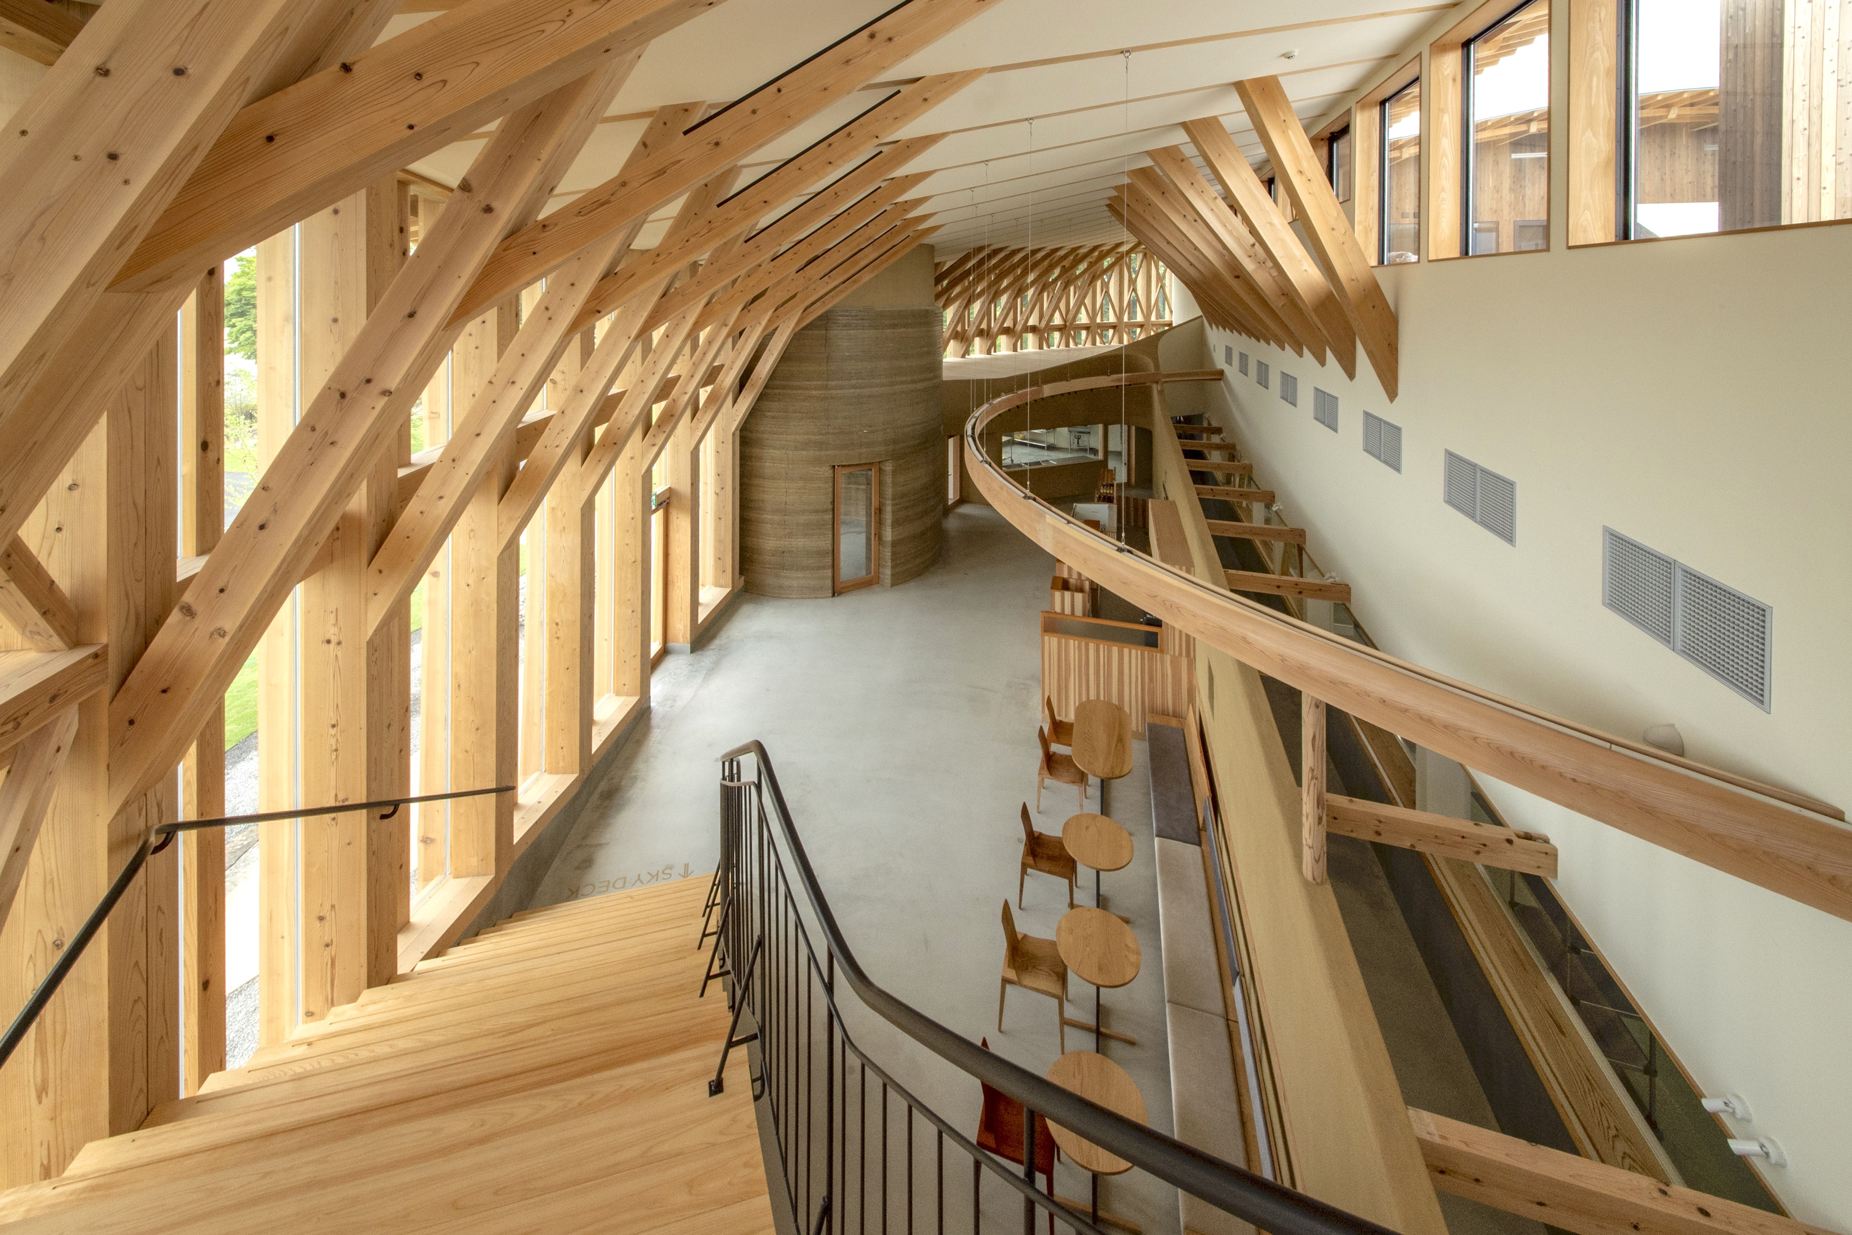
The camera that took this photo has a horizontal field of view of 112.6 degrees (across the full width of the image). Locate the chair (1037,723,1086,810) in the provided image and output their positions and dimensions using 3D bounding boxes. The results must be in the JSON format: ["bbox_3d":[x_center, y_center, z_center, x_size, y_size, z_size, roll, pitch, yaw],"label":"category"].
[{"bbox_3d":[1.574,1.771,7.060,0.510,0.820,0.440,7,25,16],"label":"chair"}]

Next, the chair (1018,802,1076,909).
[{"bbox_3d":[1.200,2.301,6.060,0.510,0.820,0.440,7,25,16],"label":"chair"}]

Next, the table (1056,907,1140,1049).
[{"bbox_3d":[1.373,2.952,4.900,0.660,0.770,0.660,7,25,16],"label":"table"}]

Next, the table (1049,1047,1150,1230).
[{"bbox_3d":[1.080,3.473,3.920,0.660,0.770,0.660,7,25,16],"label":"table"}]

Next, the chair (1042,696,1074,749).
[{"bbox_3d":[1.772,1.467,7.630,0.510,0.820,0.440,7,25,16],"label":"chair"}]

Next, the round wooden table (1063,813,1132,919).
[{"bbox_3d":[1.636,2.464,5.840,0.660,0.770,0.660,7,25,16],"label":"round wooden table"}]

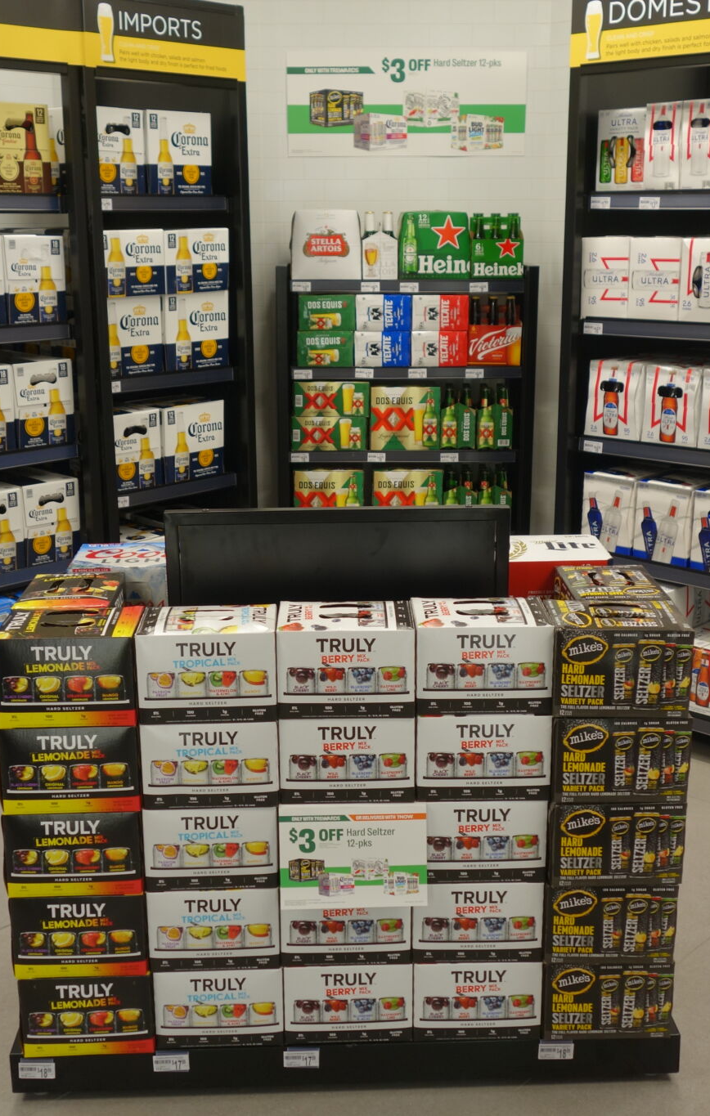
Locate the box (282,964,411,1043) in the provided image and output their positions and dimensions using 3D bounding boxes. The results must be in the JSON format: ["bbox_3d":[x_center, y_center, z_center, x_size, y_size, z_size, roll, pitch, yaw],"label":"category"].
[{"bbox_3d":[-0.014,0.794,2.461,0.234,0.159,0.174,-1,15,-2],"label":"box"}]

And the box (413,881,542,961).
[{"bbox_3d":[0.217,0.633,2.419,0.233,0.157,0.174,-1,14,-3],"label":"box"}]

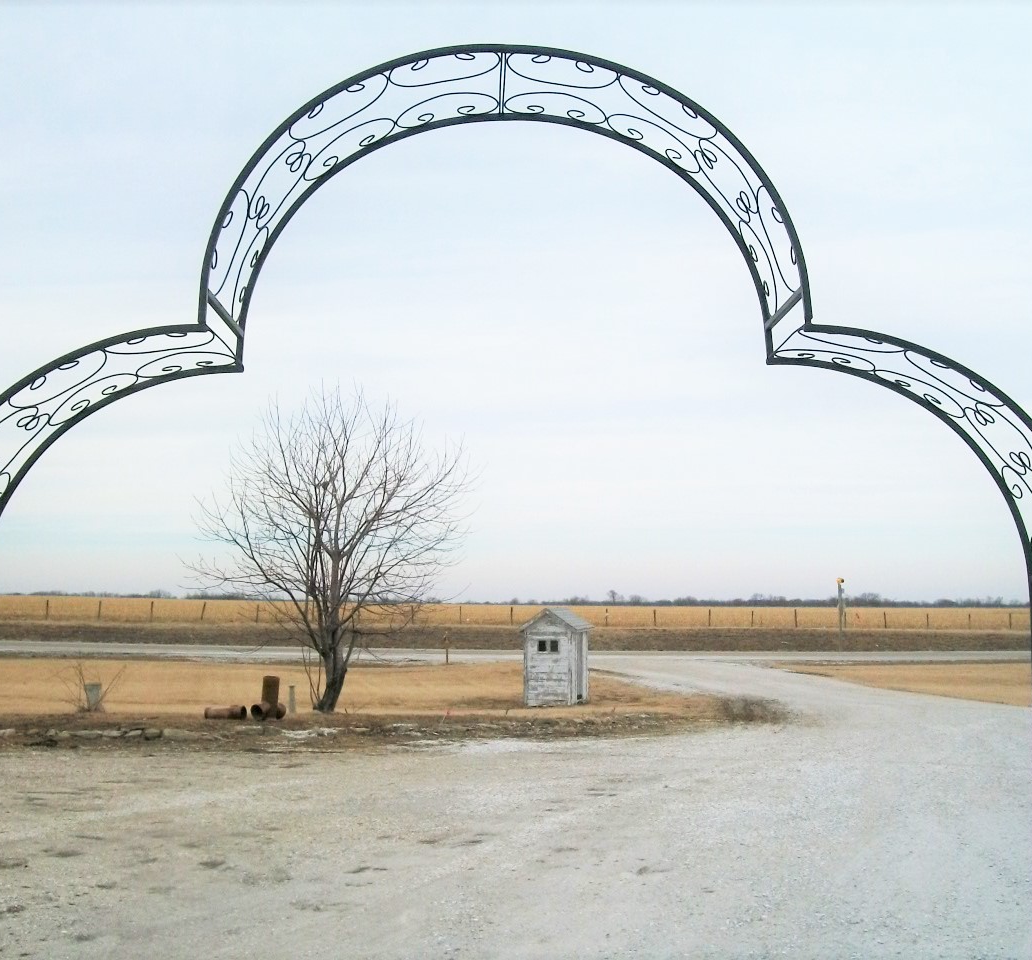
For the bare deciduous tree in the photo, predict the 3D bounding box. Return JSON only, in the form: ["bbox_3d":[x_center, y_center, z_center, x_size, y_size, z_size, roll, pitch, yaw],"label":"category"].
[{"bbox_3d":[-3.745,1.400,27.249,5.700,6.600,5.500,0,-5,0],"label":"bare deciduous tree"}]

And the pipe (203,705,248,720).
[{"bbox_3d":[-5.452,4.370,25.099,0.770,0.270,0.270,-1,-5,12],"label":"pipe"}]

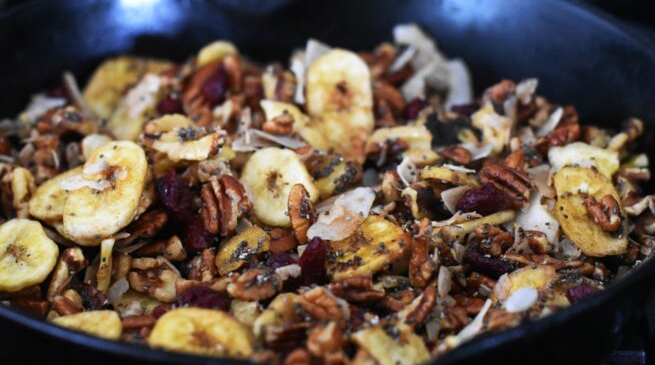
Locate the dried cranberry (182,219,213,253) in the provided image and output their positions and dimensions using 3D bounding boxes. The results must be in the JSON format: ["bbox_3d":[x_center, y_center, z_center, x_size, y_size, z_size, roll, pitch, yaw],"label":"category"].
[{"bbox_3d":[-0.046,0.019,0.484,0.011,0.010,0.013,2,47,4],"label":"dried cranberry"}]

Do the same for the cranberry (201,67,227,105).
[{"bbox_3d":[-0.049,-0.042,0.585,0.010,0.009,0.014,8,61,5],"label":"cranberry"}]

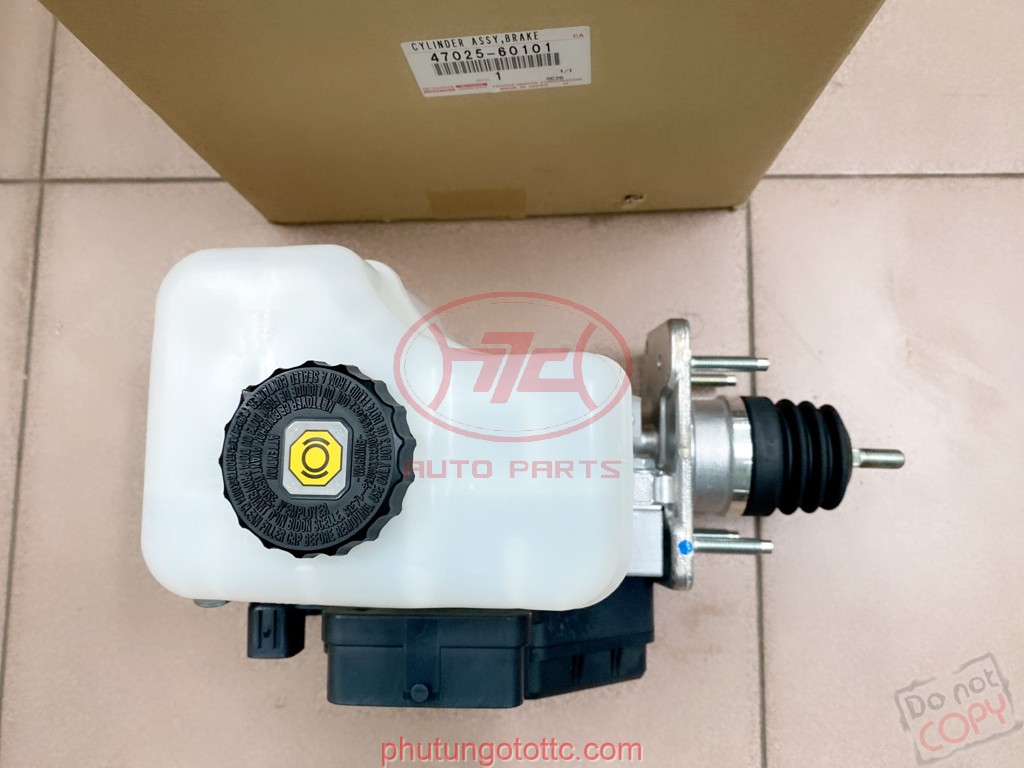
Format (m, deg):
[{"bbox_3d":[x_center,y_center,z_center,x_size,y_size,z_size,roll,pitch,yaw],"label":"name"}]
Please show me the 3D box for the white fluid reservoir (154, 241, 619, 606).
[{"bbox_3d":[-0.057,0.020,0.379,0.228,0.118,0.171,-1,83,2],"label":"white fluid reservoir"}]

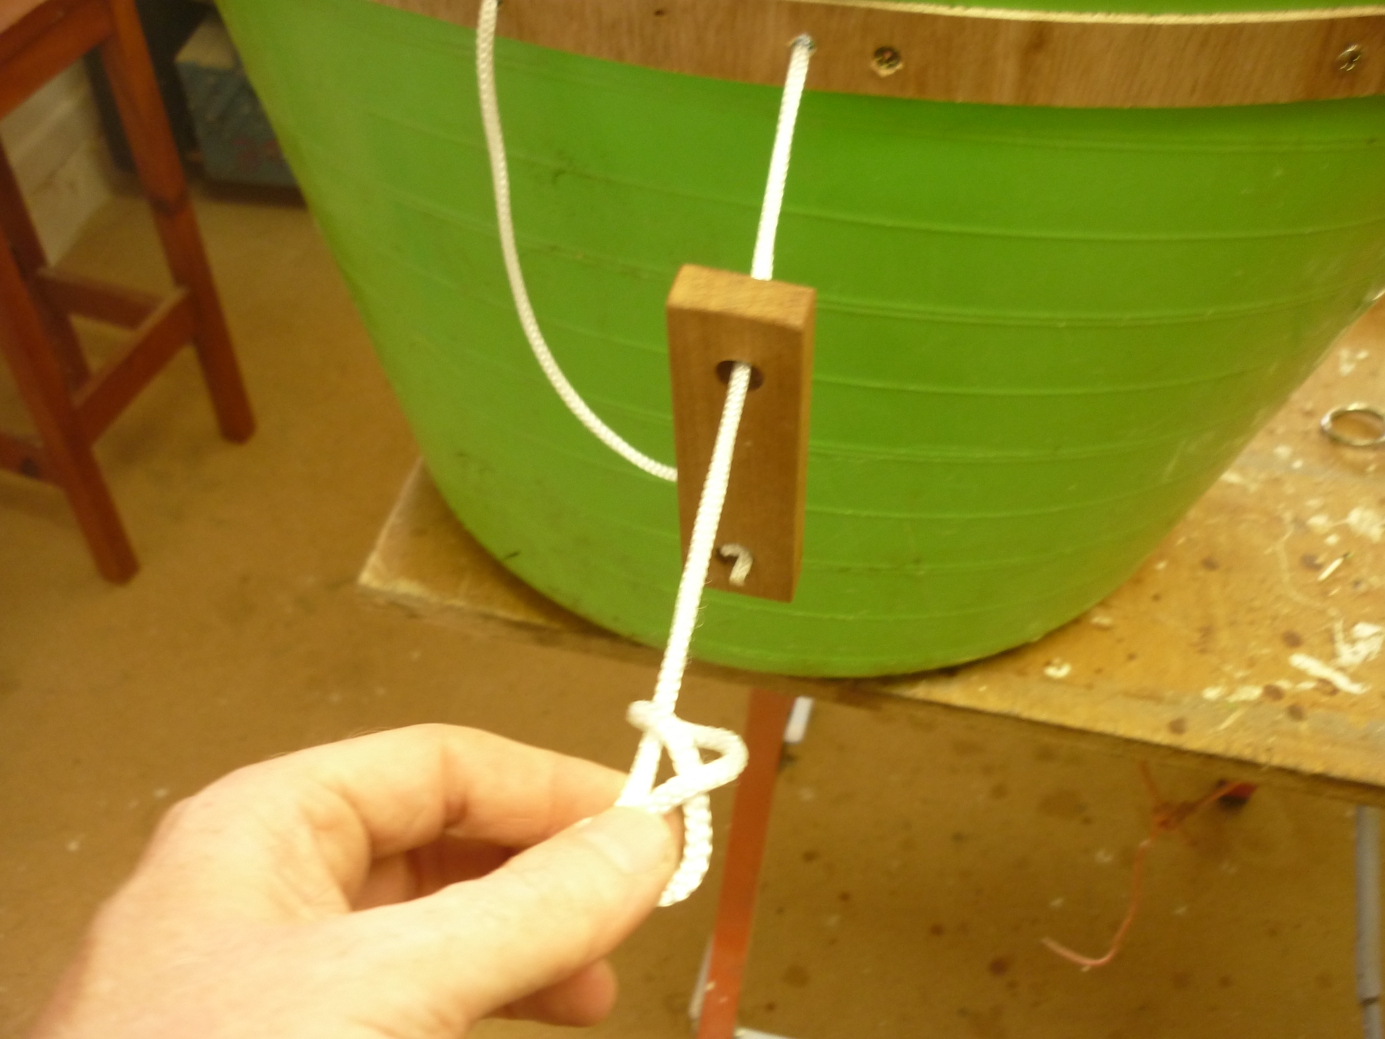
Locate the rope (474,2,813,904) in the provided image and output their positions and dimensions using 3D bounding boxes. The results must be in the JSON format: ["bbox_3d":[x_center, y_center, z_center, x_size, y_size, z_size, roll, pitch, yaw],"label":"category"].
[{"bbox_3d":[-0.017,-0.035,0.337,0.089,0.128,0.224,3,31,-4],"label":"rope"}]

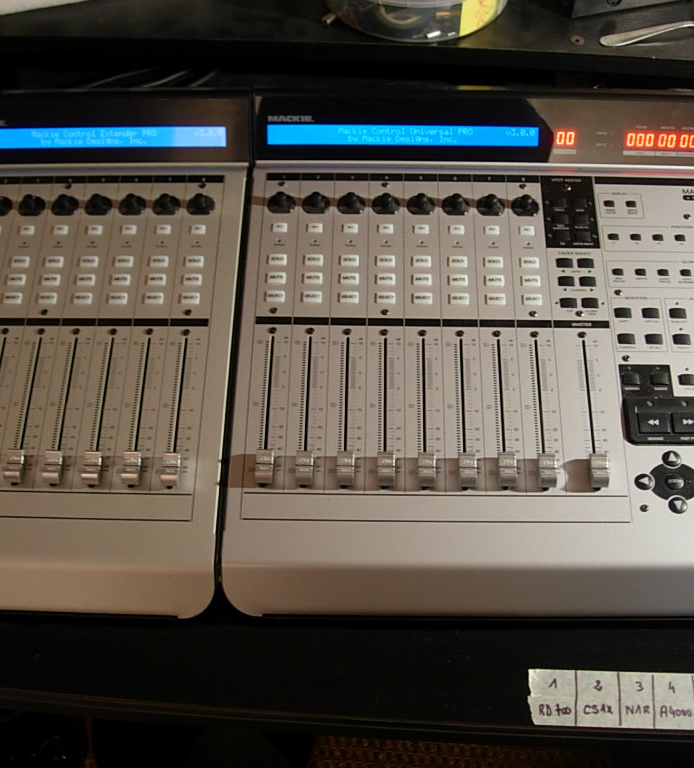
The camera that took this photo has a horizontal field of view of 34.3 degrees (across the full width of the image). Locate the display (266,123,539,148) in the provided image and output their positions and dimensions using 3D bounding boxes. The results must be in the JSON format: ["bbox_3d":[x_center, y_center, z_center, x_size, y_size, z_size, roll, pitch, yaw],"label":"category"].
[{"bbox_3d":[0.045,-0.200,0.902,0.220,0.017,0.006,1,17,1],"label":"display"}]

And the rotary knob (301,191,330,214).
[{"bbox_3d":[-0.024,-0.146,0.885,0.022,0.012,0.021,1,60,1],"label":"rotary knob"}]

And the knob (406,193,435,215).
[{"bbox_3d":[0.059,-0.145,0.893,0.022,0.013,0.022,1,60,2],"label":"knob"}]

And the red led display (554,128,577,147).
[{"bbox_3d":[0.177,-0.199,0.911,0.018,0.013,0.004,1,19,2],"label":"red led display"}]

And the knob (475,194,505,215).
[{"bbox_3d":[0.115,-0.144,0.892,0.022,0.013,0.022,1,60,2],"label":"knob"}]

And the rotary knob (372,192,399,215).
[{"bbox_3d":[0.031,-0.145,0.883,0.022,0.012,0.021,1,60,1],"label":"rotary knob"}]

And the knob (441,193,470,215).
[{"bbox_3d":[0.087,-0.145,0.893,0.022,0.013,0.022,1,60,2],"label":"knob"}]

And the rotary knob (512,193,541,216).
[{"bbox_3d":[0.142,-0.144,0.891,0.022,0.013,0.022,1,60,2],"label":"rotary knob"}]

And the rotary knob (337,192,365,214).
[{"bbox_3d":[0.003,-0.145,0.884,0.022,0.012,0.021,1,60,1],"label":"rotary knob"}]

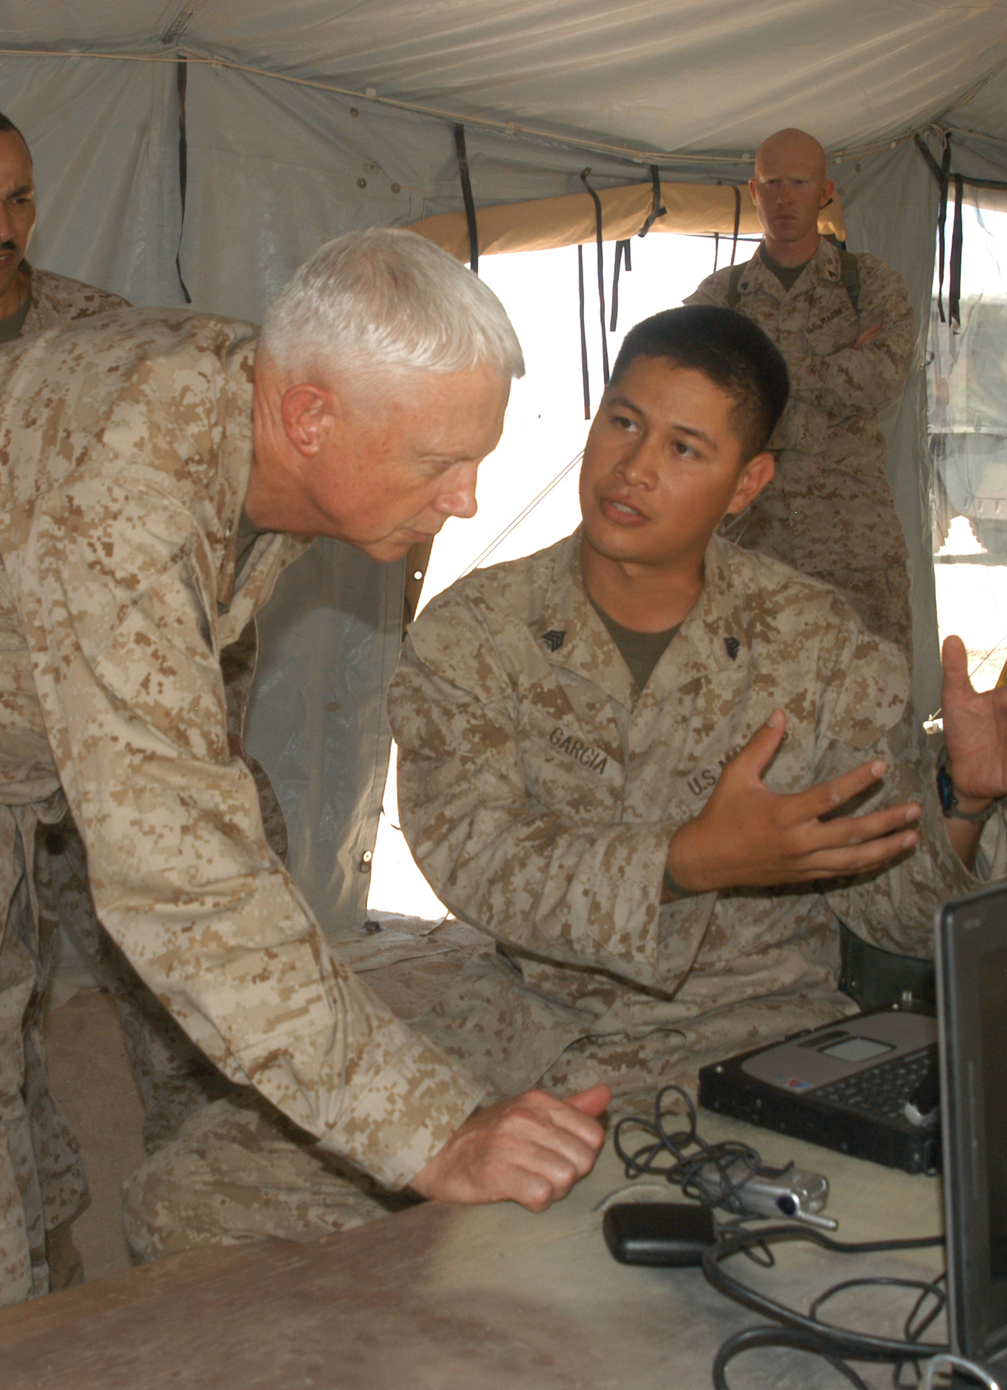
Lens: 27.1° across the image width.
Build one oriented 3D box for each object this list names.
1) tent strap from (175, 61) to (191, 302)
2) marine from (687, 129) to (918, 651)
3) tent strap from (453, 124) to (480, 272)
[{"bbox_3d":[-0.690,-1.100,4.500,0.030,0.520,0.015,-4,9,-23],"label":"tent strap"},{"bbox_3d":[0.634,-0.187,4.443,0.520,1.860,0.360,0,8,8],"label":"marine"},{"bbox_3d":[-0.091,-1.219,5.177,0.033,0.386,0.020,-6,8,1],"label":"tent strap"}]

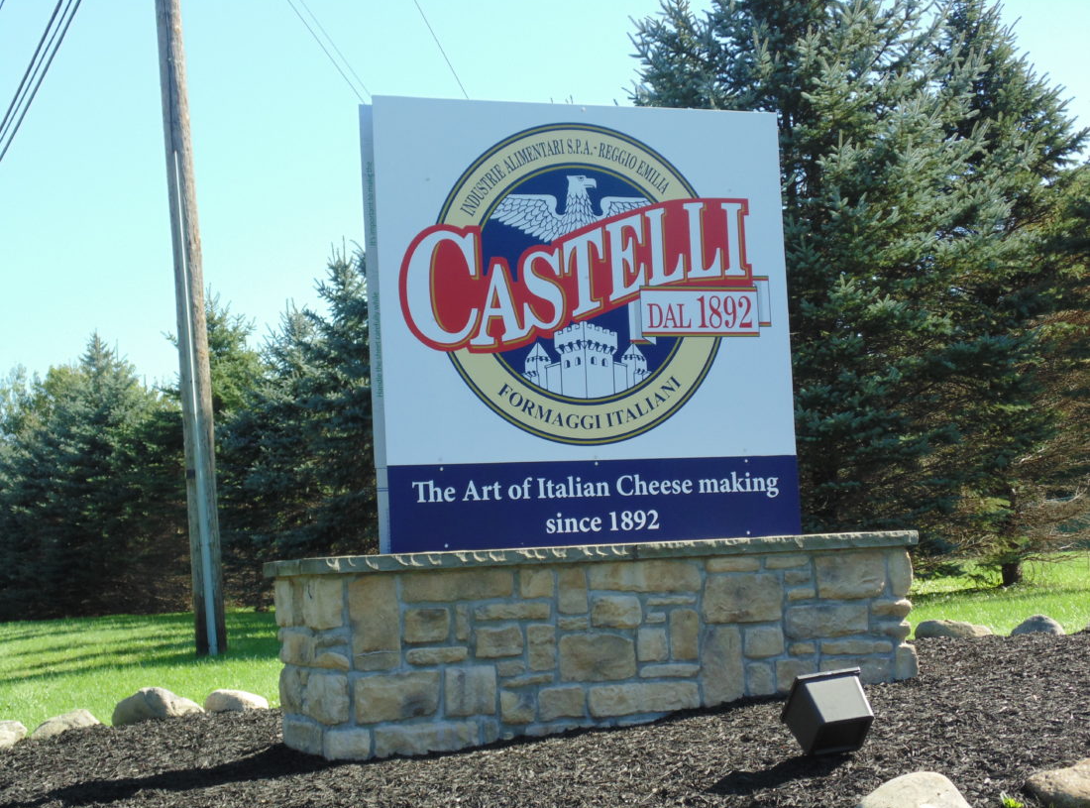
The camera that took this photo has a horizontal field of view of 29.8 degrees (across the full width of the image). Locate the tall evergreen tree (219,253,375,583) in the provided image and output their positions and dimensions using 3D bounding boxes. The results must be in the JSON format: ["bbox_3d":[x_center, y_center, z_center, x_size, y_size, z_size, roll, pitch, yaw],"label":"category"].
[{"bbox_3d":[-3.350,0.346,34.000,3.900,6.091,3.900,-3,-4,0],"label":"tall evergreen tree"}]

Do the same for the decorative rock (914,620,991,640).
[{"bbox_3d":[1.992,1.111,10.000,0.380,0.125,0.270,-3,-4,0],"label":"decorative rock"}]

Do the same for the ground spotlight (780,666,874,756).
[{"bbox_3d":[0.799,0.871,5.800,0.225,0.190,0.175,0,34,-27],"label":"ground spotlight"}]

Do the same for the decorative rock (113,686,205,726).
[{"bbox_3d":[-1.749,1.373,9.250,0.430,0.170,0.310,-1,-5,-25],"label":"decorative rock"}]

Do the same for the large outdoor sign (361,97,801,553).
[{"bbox_3d":[0.141,-0.274,7.139,1.524,1.535,0.140,-1,-5,-21],"label":"large outdoor sign"}]

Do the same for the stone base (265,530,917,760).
[{"bbox_3d":[0.202,0.813,7.059,2.244,0.646,0.507,-1,-5,-21],"label":"stone base"}]

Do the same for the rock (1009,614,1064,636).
[{"bbox_3d":[2.404,1.087,10.000,0.275,0.130,0.230,-3,-4,0],"label":"rock"}]

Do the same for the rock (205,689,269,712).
[{"bbox_3d":[-1.451,1.402,9.650,0.310,0.125,0.240,-1,-5,-15],"label":"rock"}]

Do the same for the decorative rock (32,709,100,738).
[{"bbox_3d":[-2.083,1.396,8.900,0.310,0.140,0.240,-1,-5,-25],"label":"decorative rock"}]

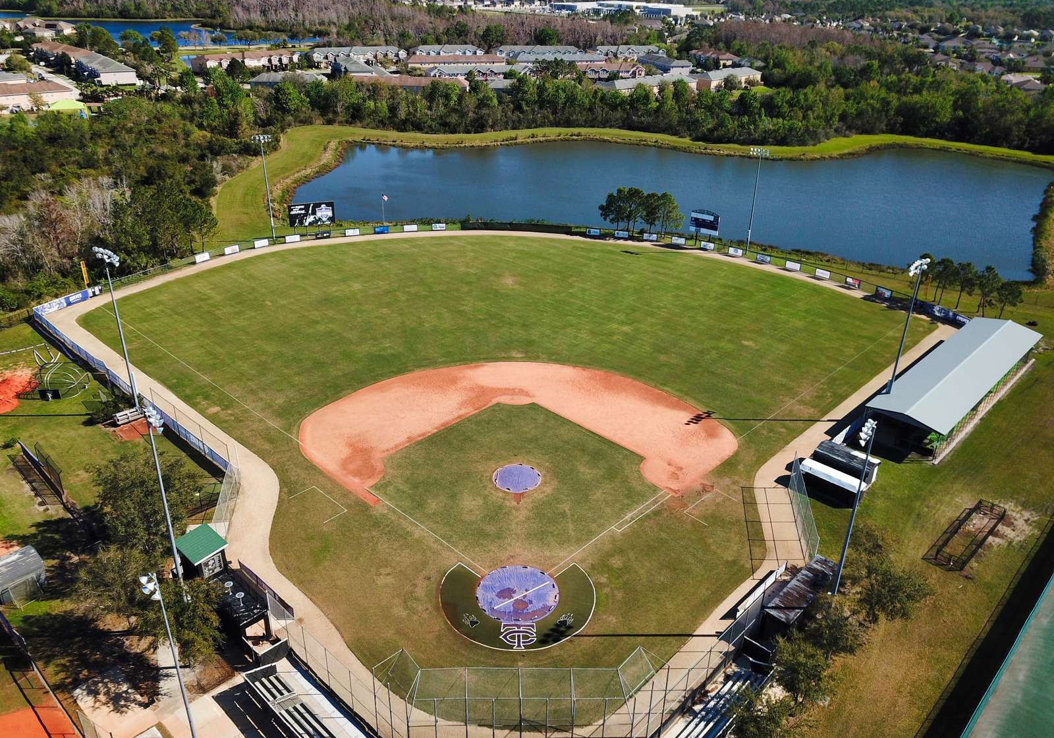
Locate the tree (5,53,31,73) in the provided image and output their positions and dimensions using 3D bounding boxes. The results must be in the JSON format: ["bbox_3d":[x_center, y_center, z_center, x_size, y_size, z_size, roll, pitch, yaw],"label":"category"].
[{"bbox_3d":[-236.530,-142.360,367.840,11.500,8.400,11.500,-13,30,-27],"label":"tree"}]

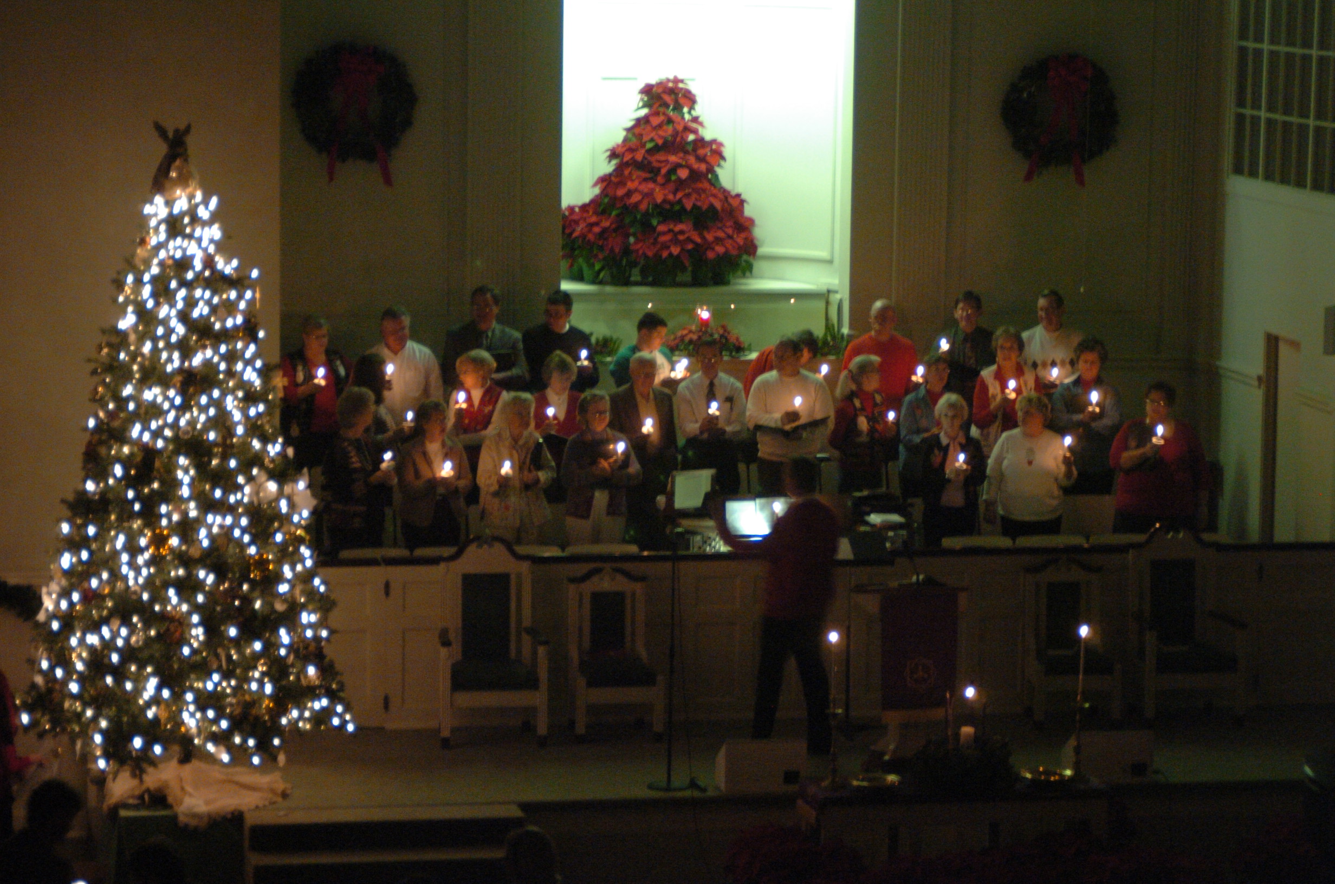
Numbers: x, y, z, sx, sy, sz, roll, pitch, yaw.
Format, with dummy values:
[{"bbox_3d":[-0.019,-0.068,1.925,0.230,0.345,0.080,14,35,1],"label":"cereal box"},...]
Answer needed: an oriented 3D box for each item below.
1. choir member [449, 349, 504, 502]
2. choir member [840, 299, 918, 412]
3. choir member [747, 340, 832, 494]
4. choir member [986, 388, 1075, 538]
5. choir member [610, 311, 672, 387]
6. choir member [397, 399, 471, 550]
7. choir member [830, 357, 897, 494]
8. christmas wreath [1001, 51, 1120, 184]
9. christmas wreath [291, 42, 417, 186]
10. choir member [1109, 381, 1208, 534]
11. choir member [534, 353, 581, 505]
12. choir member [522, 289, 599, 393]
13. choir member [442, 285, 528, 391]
[{"bbox_3d":[-1.237,0.232,37.393,0.460,1.620,0.430,0,7,-5],"label":"choir member"},{"bbox_3d":[1.402,-0.067,38.901,0.530,1.750,0.420,1,7,3],"label":"choir member"},{"bbox_3d":[0.762,0.202,36.981,0.550,1.760,0.460,0,7,-10],"label":"choir member"},{"bbox_3d":[2.265,0.488,36.637,0.590,1.610,0.440,1,7,-2],"label":"choir member"},{"bbox_3d":[-0.136,-0.004,38.698,0.500,1.700,0.430,-2,7,-22],"label":"choir member"},{"bbox_3d":[-1.488,0.558,36.494,0.500,1.630,0.450,-1,7,-15],"label":"choir member"},{"bbox_3d":[1.228,0.243,36.884,0.440,1.600,0.410,-3,8,-27],"label":"choir member"},{"bbox_3d":[2.627,-2.174,39.007,0.770,0.880,0.180,-1,7,-13],"label":"christmas wreath"},{"bbox_3d":[-2.018,-2.111,37.410,0.790,0.900,0.200,-1,7,-15],"label":"christmas wreath"},{"bbox_3d":[3.071,0.434,36.510,0.620,1.630,0.480,2,7,8],"label":"choir member"},{"bbox_3d":[-0.723,0.237,37.493,0.460,1.620,0.430,0,7,-8],"label":"choir member"},{"bbox_3d":[-0.702,-0.113,37.384,0.510,1.760,0.420,1,7,-4],"label":"choir member"},{"bbox_3d":[-1.206,-0.132,38.302,0.550,1.770,0.420,0,7,-6],"label":"choir member"}]

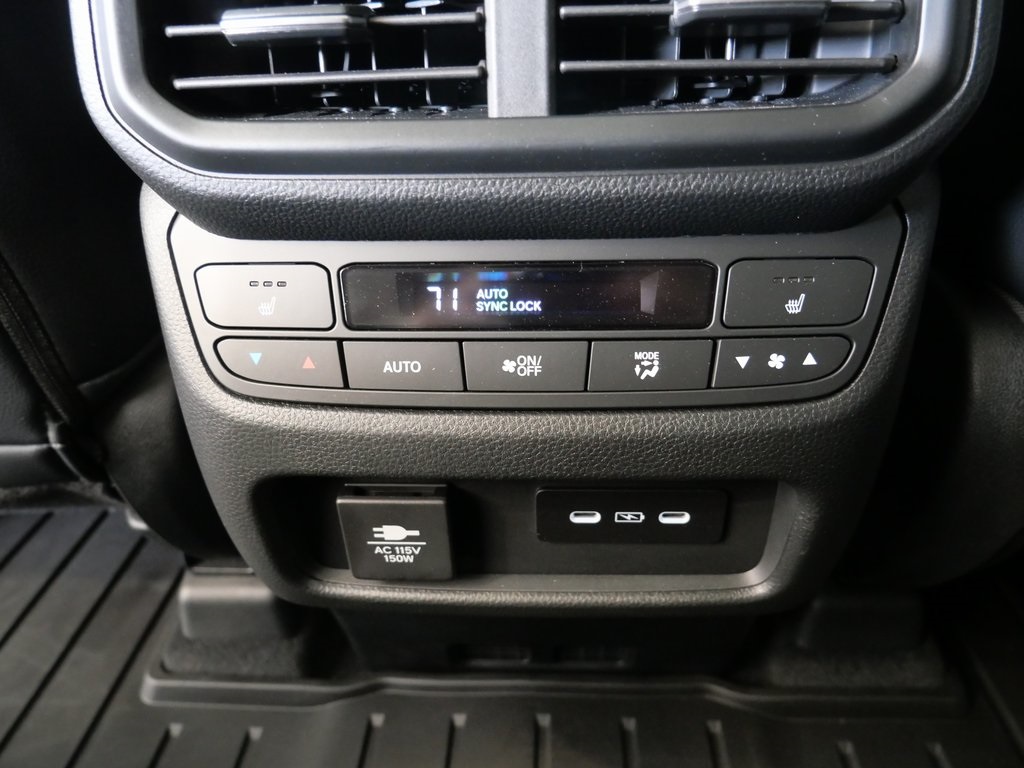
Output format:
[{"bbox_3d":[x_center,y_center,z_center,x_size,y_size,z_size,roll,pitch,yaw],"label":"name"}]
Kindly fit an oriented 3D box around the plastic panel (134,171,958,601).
[{"bbox_3d":[0.009,0.005,0.268,0.272,0.160,0.062,0,23,3],"label":"plastic panel"}]

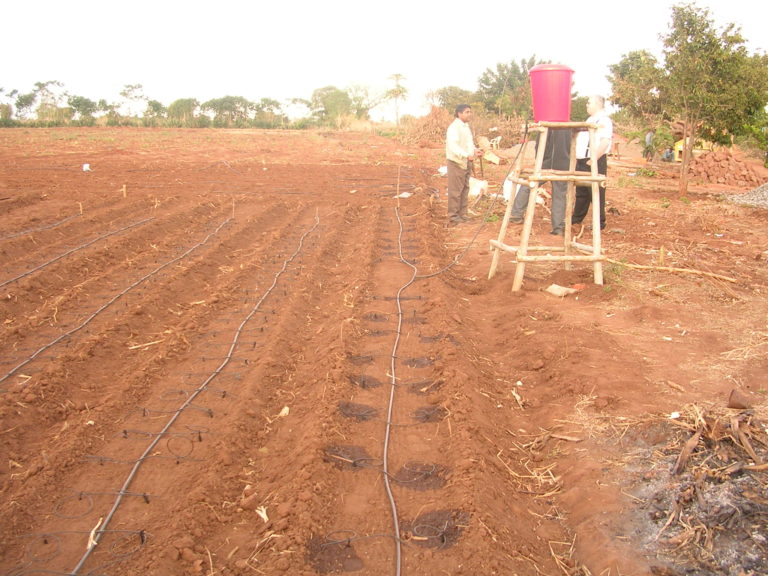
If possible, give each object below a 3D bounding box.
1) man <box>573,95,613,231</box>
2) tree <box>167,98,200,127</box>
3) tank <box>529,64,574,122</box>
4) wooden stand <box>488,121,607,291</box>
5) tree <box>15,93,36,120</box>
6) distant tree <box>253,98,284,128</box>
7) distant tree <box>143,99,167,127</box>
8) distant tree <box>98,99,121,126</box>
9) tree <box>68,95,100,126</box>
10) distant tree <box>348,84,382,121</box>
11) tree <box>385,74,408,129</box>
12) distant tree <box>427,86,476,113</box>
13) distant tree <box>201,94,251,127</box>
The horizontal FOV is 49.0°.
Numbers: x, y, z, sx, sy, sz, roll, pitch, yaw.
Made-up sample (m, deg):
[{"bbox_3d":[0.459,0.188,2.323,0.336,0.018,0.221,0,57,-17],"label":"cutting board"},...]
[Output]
[{"bbox_3d":[2.741,-1.636,11.069,0.520,1.750,0.540,-3,12,-15],"label":"man"},{"bbox_3d":[-17.230,-15.040,72.460,2.920,2.440,2.630,0,12,0],"label":"tree"},{"bbox_3d":[1.495,-1.724,7.485,0.400,0.500,0.400,0,12,0],"label":"tank"},{"bbox_3d":[1.475,-0.765,7.712,0.890,1.460,0.770,-3,13,-15],"label":"wooden stand"},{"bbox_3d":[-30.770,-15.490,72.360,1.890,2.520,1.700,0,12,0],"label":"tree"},{"bbox_3d":[-10.062,-15.201,73.446,2.788,2.613,2.788,0,12,0],"label":"distant tree"},{"bbox_3d":[-19.990,-15.243,73.437,2.090,2.526,2.090,0,12,0],"label":"distant tree"},{"bbox_3d":[-23.510,-15.040,72.460,2.060,2.440,1.860,0,12,0],"label":"distant tree"},{"bbox_3d":[-25.810,-15.200,72.420,2.580,2.770,2.320,0,12,0],"label":"tree"},{"bbox_3d":[-1.608,-15.909,73.293,2.956,3.564,2.956,0,12,0],"label":"distant tree"},{"bbox_3d":[0.960,-14.240,64.450,1.830,4.030,1.650,0,12,0],"label":"tree"},{"bbox_3d":[5.399,-14.424,66.453,3.783,2.916,3.783,0,12,0],"label":"distant tree"},{"bbox_3d":[-13.440,-15.200,72.420,4.290,2.770,3.870,0,12,0],"label":"distant tree"}]

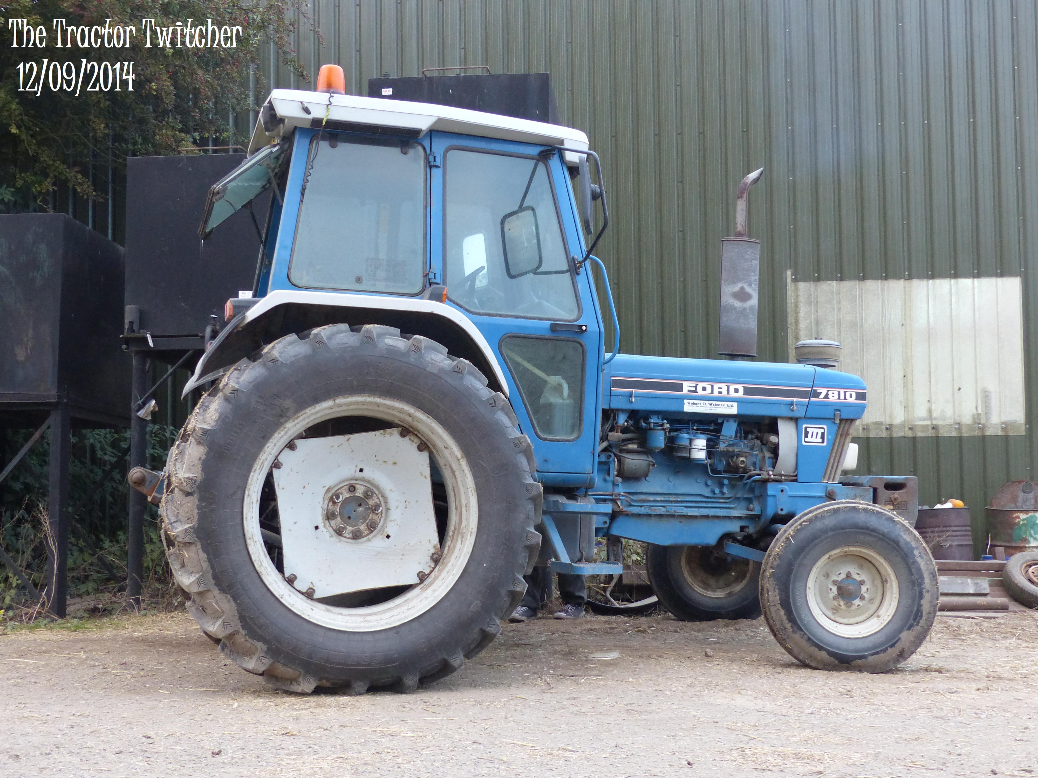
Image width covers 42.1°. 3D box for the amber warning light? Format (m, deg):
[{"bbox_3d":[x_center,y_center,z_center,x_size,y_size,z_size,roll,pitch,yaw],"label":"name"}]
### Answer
[{"bbox_3d":[-0.923,-1.503,6.592,0.145,0.176,0.145,3,-5,-15],"label":"amber warning light"}]

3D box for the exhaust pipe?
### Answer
[{"bbox_3d":[1.244,-0.717,7.562,0.265,1.090,0.190,3,-5,-15],"label":"exhaust pipe"}]

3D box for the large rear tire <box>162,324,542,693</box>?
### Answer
[{"bbox_3d":[-0.714,0.526,6.008,1.680,1.640,0.430,3,-5,-15],"label":"large rear tire"}]

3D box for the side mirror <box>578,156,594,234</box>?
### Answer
[{"bbox_3d":[0.337,-0.967,6.721,0.060,0.360,0.200,-6,-5,1],"label":"side mirror"}]

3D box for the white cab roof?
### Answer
[{"bbox_3d":[-0.530,-1.251,7.133,1.690,0.235,1.210,3,-5,-15],"label":"white cab roof"}]

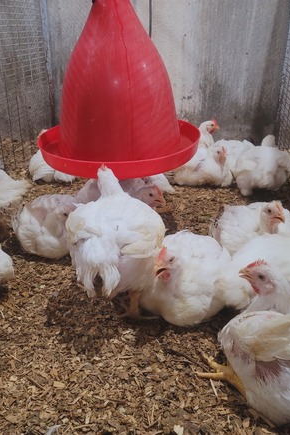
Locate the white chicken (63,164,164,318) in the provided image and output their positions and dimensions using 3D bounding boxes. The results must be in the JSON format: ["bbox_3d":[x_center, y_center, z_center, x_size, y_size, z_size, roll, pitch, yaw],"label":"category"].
[{"bbox_3d":[-0.055,0.066,0.834,0.190,0.295,0.300,0,25,0],"label":"white chicken"}]

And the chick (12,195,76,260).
[{"bbox_3d":[-0.235,0.009,1.091,0.190,0.180,0.280,-23,33,-40],"label":"chick"}]

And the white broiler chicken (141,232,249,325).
[{"bbox_3d":[0.102,0.107,0.871,0.190,0.190,0.280,18,30,33],"label":"white broiler chicken"}]

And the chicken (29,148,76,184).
[{"bbox_3d":[-0.349,-0.227,1.572,0.180,0.200,0.280,-5,25,-10],"label":"chicken"}]

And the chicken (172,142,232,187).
[{"bbox_3d":[0.204,-0.204,1.551,0.280,0.180,0.180,14,28,27],"label":"chicken"}]

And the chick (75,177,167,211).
[{"bbox_3d":[-0.072,-0.099,1.327,0.290,0.172,0.170,8,27,16],"label":"chick"}]

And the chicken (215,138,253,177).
[{"bbox_3d":[0.351,-0.270,1.683,0.280,0.190,0.180,14,28,27],"label":"chicken"}]

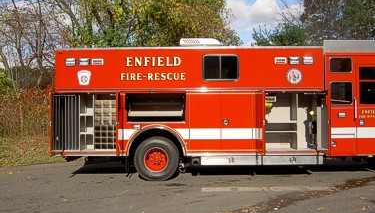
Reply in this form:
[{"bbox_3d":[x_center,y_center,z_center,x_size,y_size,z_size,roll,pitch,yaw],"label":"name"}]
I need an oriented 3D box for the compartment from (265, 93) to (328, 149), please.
[{"bbox_3d":[2.559,0.377,9.250,1.580,1.440,0.640,0,-1,0],"label":"compartment"}]

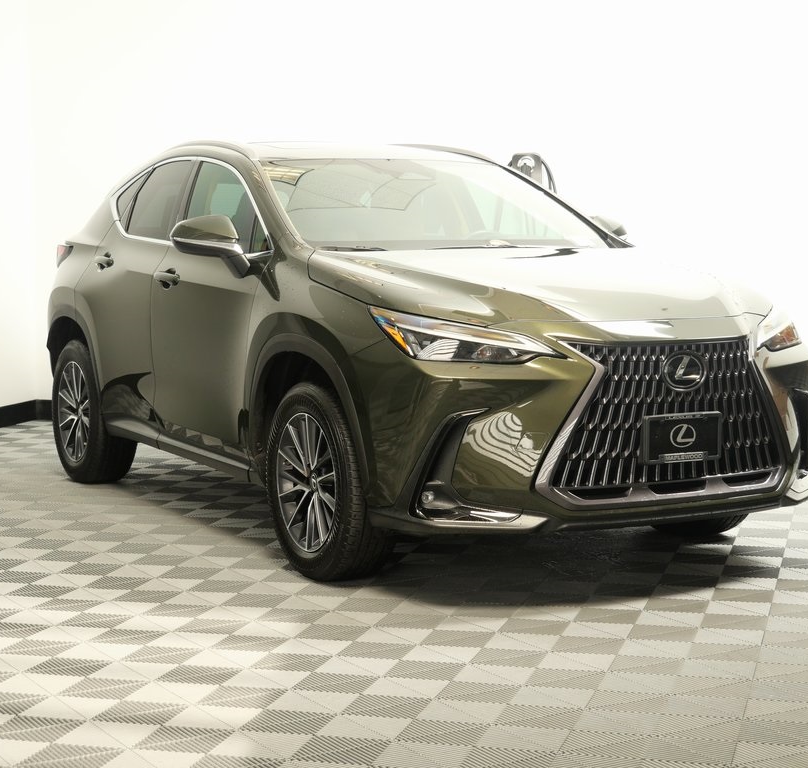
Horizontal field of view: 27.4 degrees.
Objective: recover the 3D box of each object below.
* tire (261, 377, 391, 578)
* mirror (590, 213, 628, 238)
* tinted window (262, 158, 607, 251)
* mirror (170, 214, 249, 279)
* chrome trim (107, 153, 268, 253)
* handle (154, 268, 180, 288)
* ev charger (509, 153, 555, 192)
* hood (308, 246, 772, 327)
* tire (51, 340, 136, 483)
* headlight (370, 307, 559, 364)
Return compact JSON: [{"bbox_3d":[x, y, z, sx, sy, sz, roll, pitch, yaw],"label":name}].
[{"bbox_3d":[-0.273,0.346,5.975,0.240,0.725,0.730,-3,6,-28],"label":"tire"},{"bbox_3d":[0.939,-0.636,7.351,0.250,0.220,0.220,-3,6,-28],"label":"mirror"},{"bbox_3d":[0.117,-0.746,6.827,1.460,0.200,0.930,-3,31,-28],"label":"tinted window"},{"bbox_3d":[-0.755,-0.536,6.431,0.250,0.240,0.220,-3,6,-28],"label":"mirror"},{"bbox_3d":[-0.898,-0.780,7.120,0.240,0.430,2.080,-3,6,-28],"label":"chrome trim"},{"bbox_3d":[-0.997,-0.445,6.971,0.070,0.080,0.230,-3,6,-28],"label":"handle"},{"bbox_3d":[0.779,-1.290,10.200,0.270,0.280,0.140,1,6,16],"label":"ev charger"},{"bbox_3d":[0.577,-0.371,6.021,1.620,0.250,1.200,-3,6,-28],"label":"hood"},{"bbox_3d":[-1.570,0.131,8.322,0.240,0.725,0.730,-3,6,-28],"label":"tire"},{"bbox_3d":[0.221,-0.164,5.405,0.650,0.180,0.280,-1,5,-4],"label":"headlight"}]

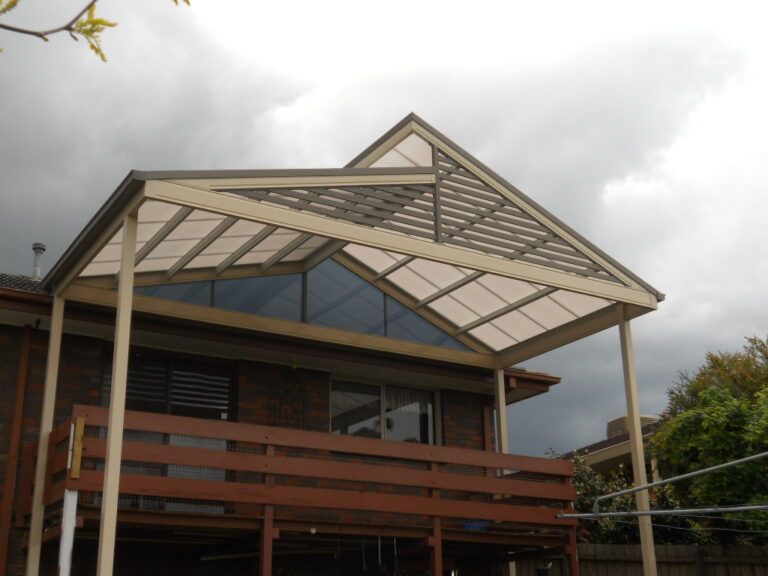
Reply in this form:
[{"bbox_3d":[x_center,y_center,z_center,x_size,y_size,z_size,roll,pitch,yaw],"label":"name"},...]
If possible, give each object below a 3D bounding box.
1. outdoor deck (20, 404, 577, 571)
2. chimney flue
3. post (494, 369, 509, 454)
[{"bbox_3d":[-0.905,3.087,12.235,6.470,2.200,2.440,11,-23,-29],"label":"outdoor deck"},{"bbox_3d":[-5.123,-0.385,15.120,0.195,0.610,0.195,11,-23,-29],"label":"chimney flue"},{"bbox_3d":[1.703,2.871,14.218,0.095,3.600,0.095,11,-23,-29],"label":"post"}]

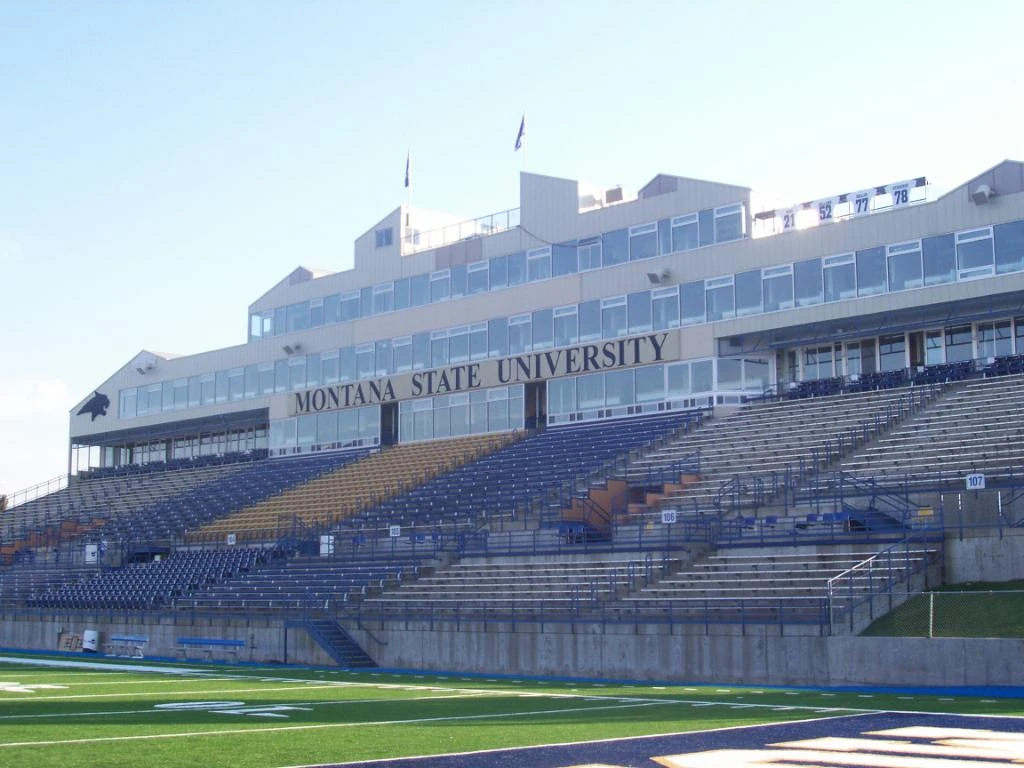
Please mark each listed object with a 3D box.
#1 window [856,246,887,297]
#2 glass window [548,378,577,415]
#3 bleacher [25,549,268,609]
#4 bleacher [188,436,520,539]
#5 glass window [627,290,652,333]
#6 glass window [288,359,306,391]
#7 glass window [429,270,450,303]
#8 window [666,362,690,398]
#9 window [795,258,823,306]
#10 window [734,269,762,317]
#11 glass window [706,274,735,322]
[{"bbox_3d":[14.873,-4.619,64.779,0.150,1.980,1.478,7,-10,-44],"label":"window"},{"bbox_3d":[2.477,0.596,77.080,0.100,1.670,1.897,8,-11,-44],"label":"glass window"},{"bbox_3d":[-16.265,8.543,68.125,6.200,2.800,10.800,8,-11,-44],"label":"bleacher"},{"bbox_3d":[-7.805,4.977,77.800,12.600,5.900,11.900,8,-11,-44],"label":"bleacher"},{"bbox_3d":[6.020,-3.345,73.831,0.150,1.980,1.555,7,-10,-44],"label":"glass window"},{"bbox_3d":[-12.699,-0.664,92.803,0.100,1.980,1.774,8,-11,-44],"label":"glass window"},{"bbox_3d":[-3.866,-5.224,84.172,0.100,1.667,1.727,8,-11,-44],"label":"glass window"},{"bbox_3d":[7.614,-0.144,71.842,0.150,1.440,1.460,7,-11,-44],"label":"window"},{"bbox_3d":[12.661,-4.304,66.935,0.100,2.001,1.470,8,-11,-44],"label":"window"},{"bbox_3d":[10.494,-3.970,69.333,0.150,2.000,1.500,7,-11,-44],"label":"window"},{"bbox_3d":[9.376,-3.810,70.485,0.150,2.020,1.640,7,-11,-44],"label":"glass window"}]

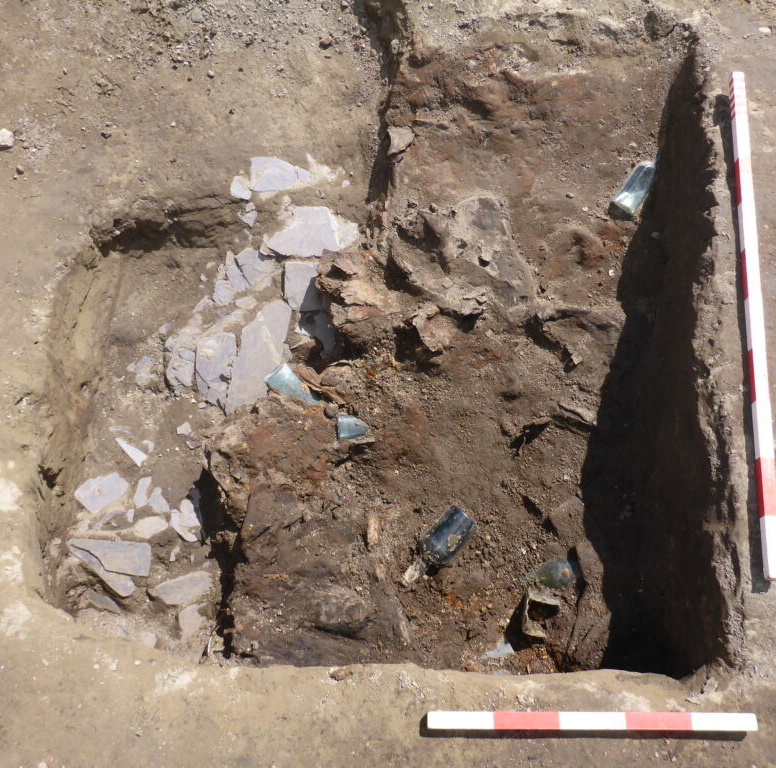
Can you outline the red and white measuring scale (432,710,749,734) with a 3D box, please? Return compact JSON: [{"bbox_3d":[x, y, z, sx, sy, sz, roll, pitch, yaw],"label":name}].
[{"bbox_3d":[0.311,0.515,1.265,0.500,0.020,0.024,1,71,-1],"label":"red and white measuring scale"}]

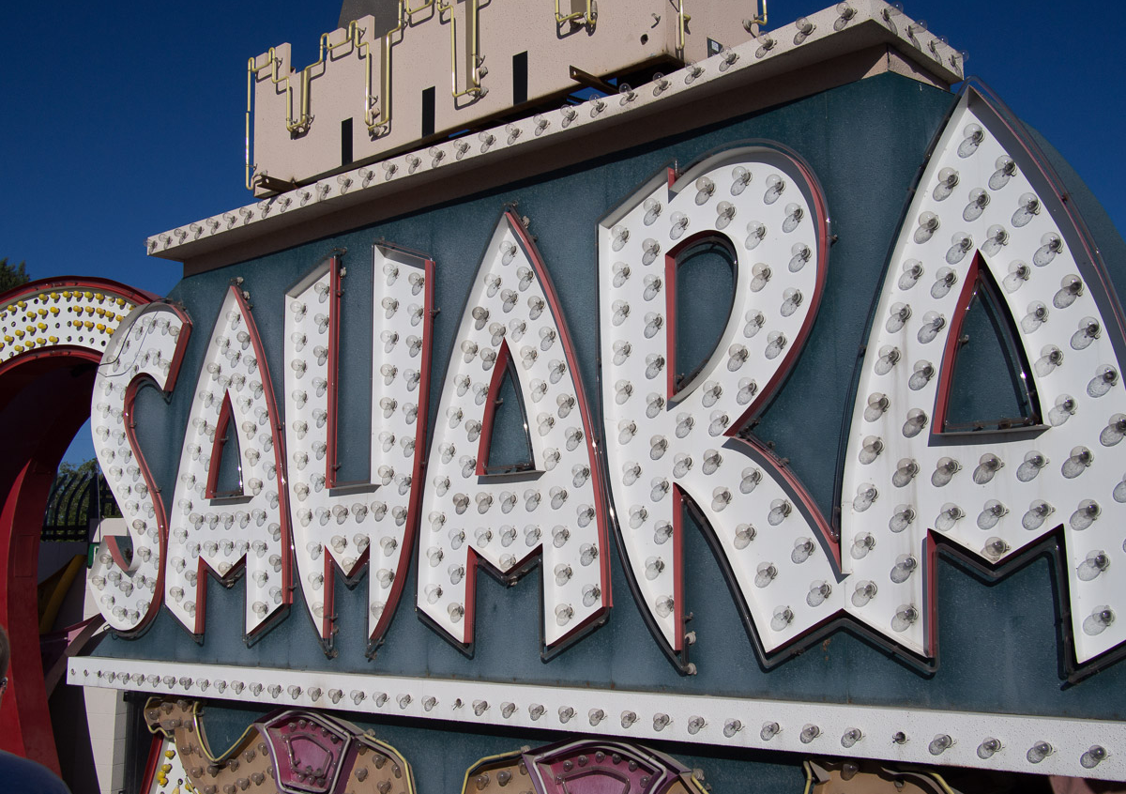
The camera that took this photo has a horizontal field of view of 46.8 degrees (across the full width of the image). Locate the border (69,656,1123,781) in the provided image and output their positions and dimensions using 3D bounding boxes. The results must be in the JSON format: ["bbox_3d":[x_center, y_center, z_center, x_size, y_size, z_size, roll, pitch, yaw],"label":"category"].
[{"bbox_3d":[-0.463,1.264,5.467,6.176,0.153,0.199,-8,-11,41],"label":"border"}]

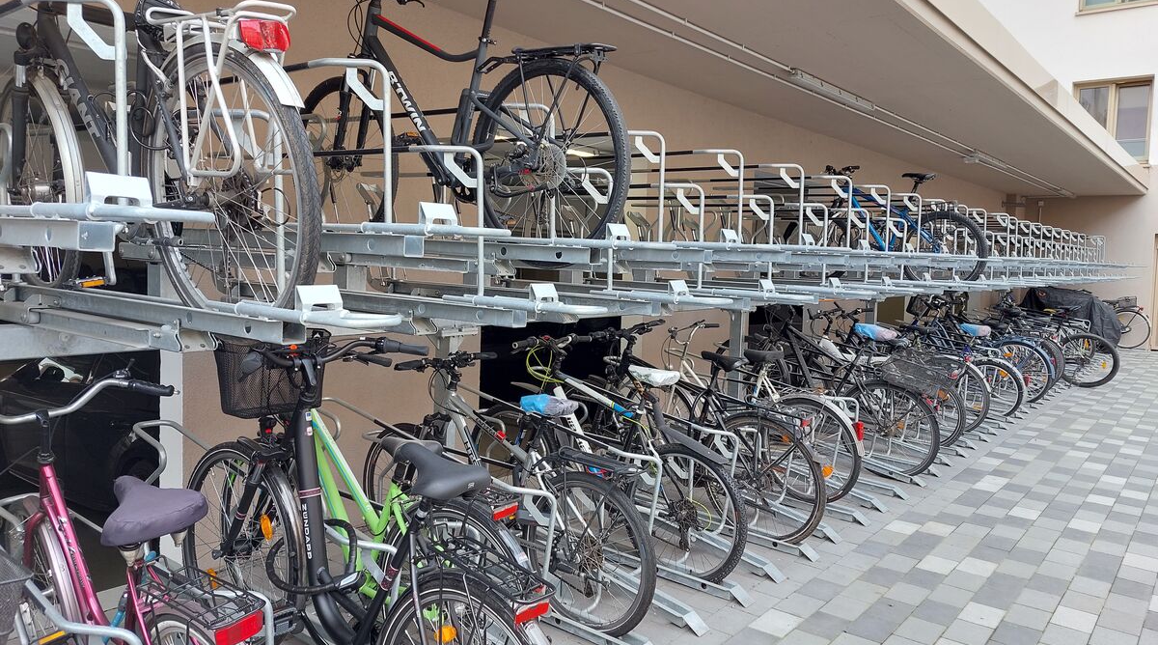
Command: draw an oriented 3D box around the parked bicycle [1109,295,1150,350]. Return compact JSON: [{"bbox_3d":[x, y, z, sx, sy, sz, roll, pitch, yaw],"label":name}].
[{"bbox_3d":[10.037,-0.072,15.609,1.810,1.080,0.600,5,5,39],"label":"parked bicycle"}]

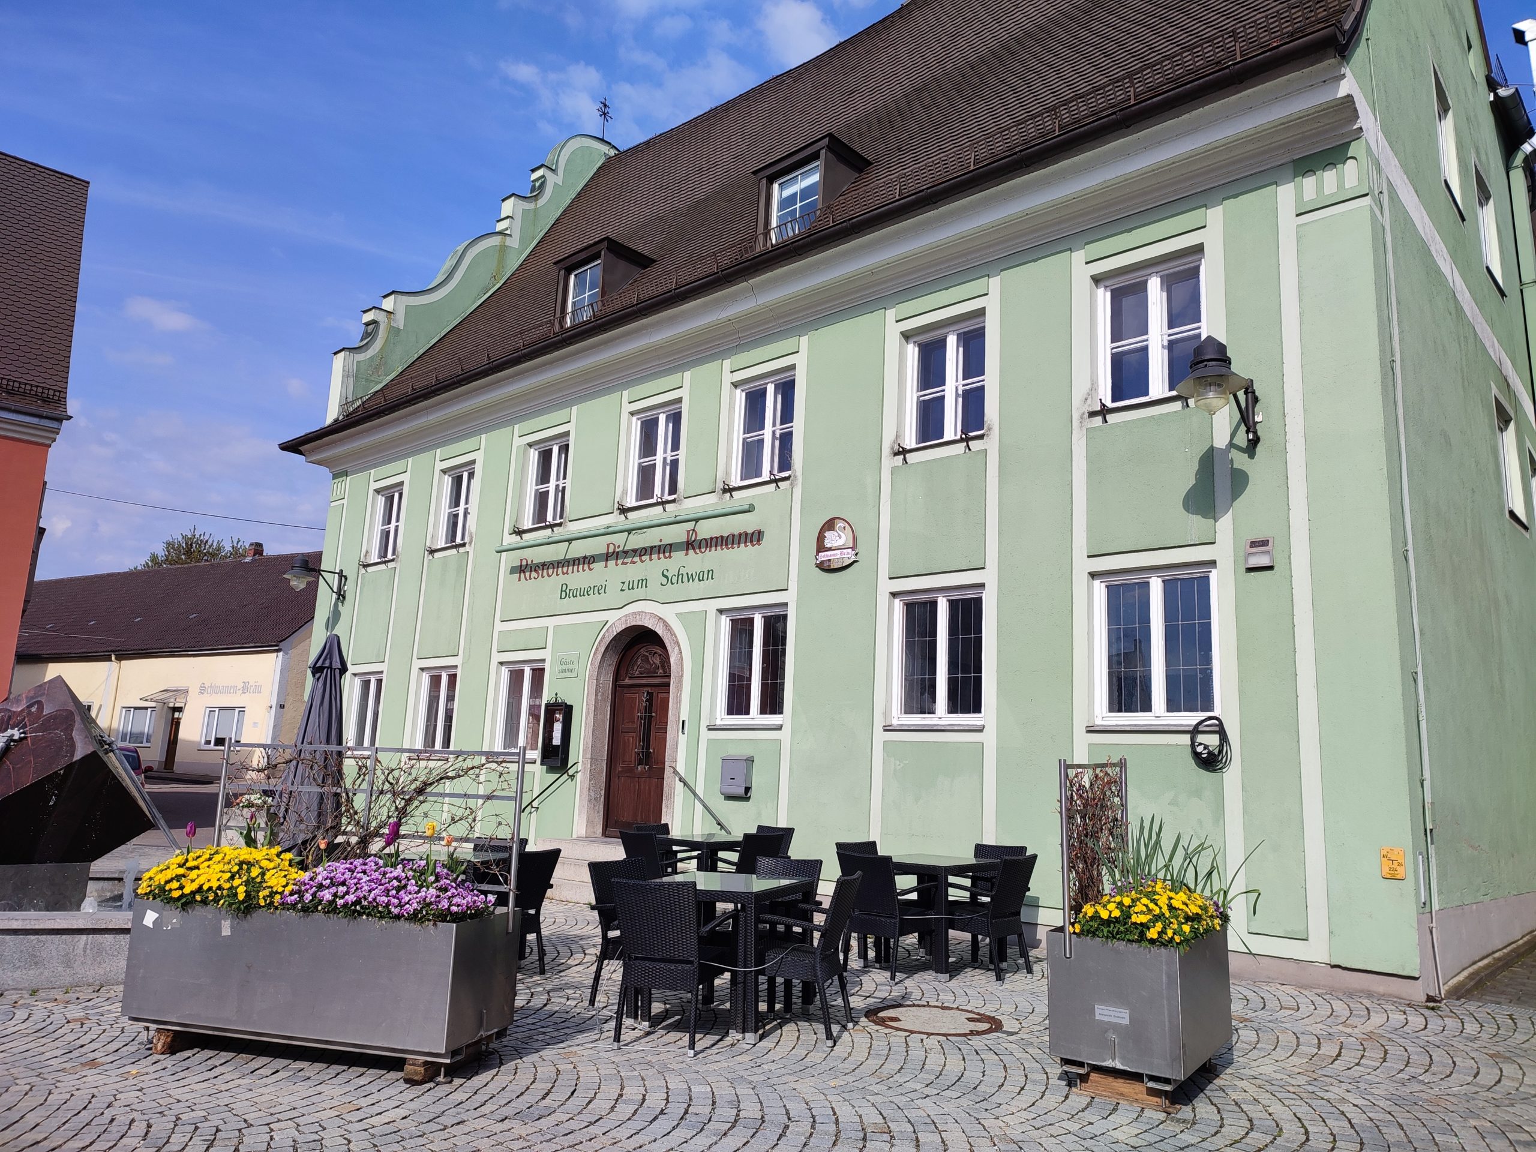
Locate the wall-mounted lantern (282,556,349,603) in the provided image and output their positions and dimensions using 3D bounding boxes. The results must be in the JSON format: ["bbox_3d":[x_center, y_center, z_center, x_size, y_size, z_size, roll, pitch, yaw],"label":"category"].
[{"bbox_3d":[-7.293,0.030,17.878,0.500,0.680,1.040,-7,-15,42],"label":"wall-mounted lantern"}]

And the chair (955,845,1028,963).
[{"bbox_3d":[1.625,2.467,8.371,0.570,0.840,0.570,-9,-14,44],"label":"chair"}]

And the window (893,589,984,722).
[{"bbox_3d":[1.572,0.750,10.030,1.018,1.182,0.150,-7,-15,42],"label":"window"}]

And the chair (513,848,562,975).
[{"bbox_3d":[-1.741,2.177,7.123,0.560,0.845,0.560,-5,-13,34],"label":"chair"}]

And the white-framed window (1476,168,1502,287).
[{"bbox_3d":[7.967,-3.845,12.402,0.160,1.160,1.080,-7,-15,41],"label":"white-framed window"}]

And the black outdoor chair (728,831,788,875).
[{"bbox_3d":[-0.244,2.647,9.589,0.560,0.845,0.560,13,-15,-42],"label":"black outdoor chair"}]

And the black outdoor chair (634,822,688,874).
[{"bbox_3d":[-0.922,2.741,10.263,0.560,0.845,0.560,-7,-15,39],"label":"black outdoor chair"}]

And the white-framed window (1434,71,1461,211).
[{"bbox_3d":[6.641,-4.254,10.957,0.140,1.130,0.880,-7,-15,42],"label":"white-framed window"}]

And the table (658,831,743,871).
[{"bbox_3d":[-0.596,2.753,9.993,0.800,0.750,0.800,-7,-15,39],"label":"table"}]

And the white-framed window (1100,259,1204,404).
[{"bbox_3d":[3.231,-2.013,9.277,0.960,1.140,0.100,-7,-15,42],"label":"white-framed window"}]

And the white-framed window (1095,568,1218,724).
[{"bbox_3d":[3.148,0.590,8.996,1.030,1.210,0.120,-7,-15,42],"label":"white-framed window"}]

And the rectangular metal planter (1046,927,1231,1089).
[{"bbox_3d":[1.737,1.929,5.148,0.578,0.567,0.850,-5,-11,35],"label":"rectangular metal planter"}]

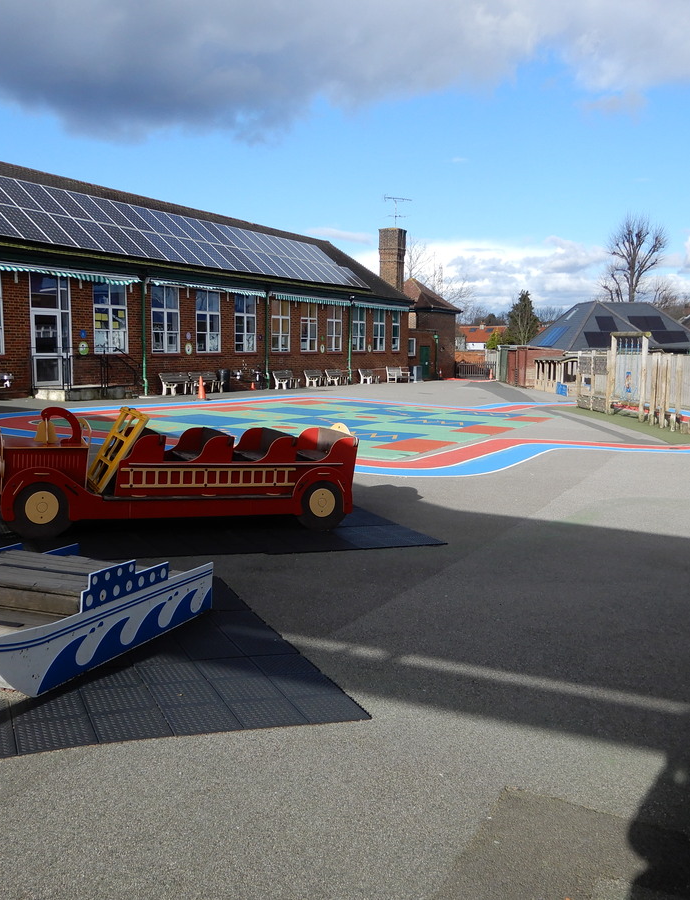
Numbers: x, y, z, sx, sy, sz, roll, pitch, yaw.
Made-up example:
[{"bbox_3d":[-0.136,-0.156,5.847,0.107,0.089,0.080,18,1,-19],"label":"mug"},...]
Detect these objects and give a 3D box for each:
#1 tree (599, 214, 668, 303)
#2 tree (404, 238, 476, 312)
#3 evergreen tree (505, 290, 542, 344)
[{"bbox_3d":[22.498,-12.035,65.017,5.200,12.400,5.200,0,7,0],"label":"tree"},{"bbox_3d":[7.829,-11.977,69.054,6.000,10.897,6.000,0,7,0],"label":"tree"},{"bbox_3d":[13.148,-8.645,61.404,2.700,6.154,2.700,0,7,0],"label":"evergreen tree"}]

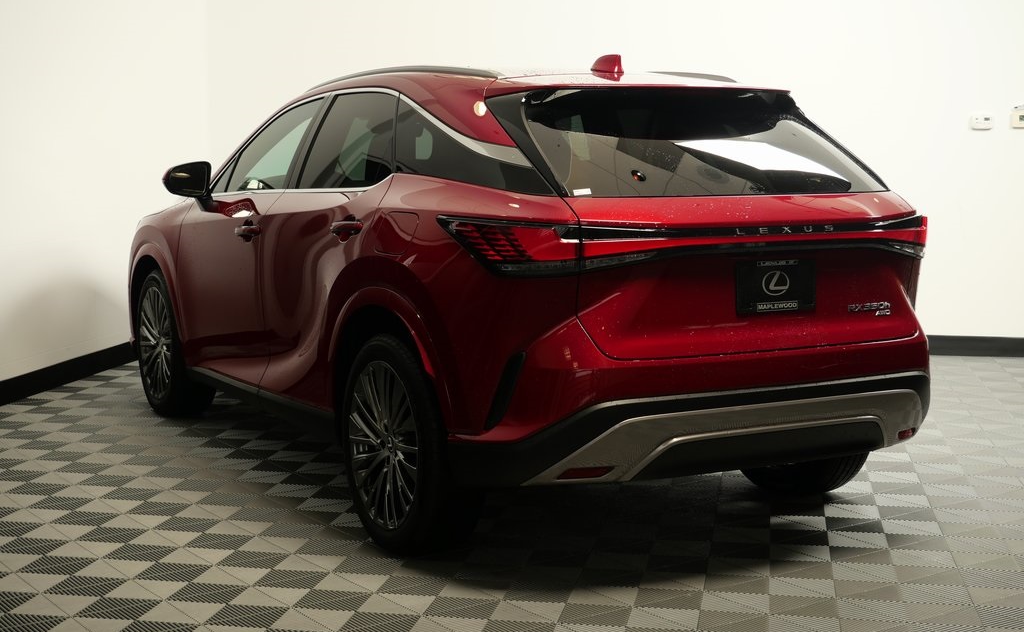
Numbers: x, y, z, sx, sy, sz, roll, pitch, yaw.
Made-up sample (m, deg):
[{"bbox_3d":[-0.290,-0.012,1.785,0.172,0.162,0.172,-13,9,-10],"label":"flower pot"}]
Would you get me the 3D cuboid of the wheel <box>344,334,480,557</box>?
[{"bbox_3d":[-0.362,0.450,4.620,0.240,0.765,0.765,-3,7,-29],"label":"wheel"}]

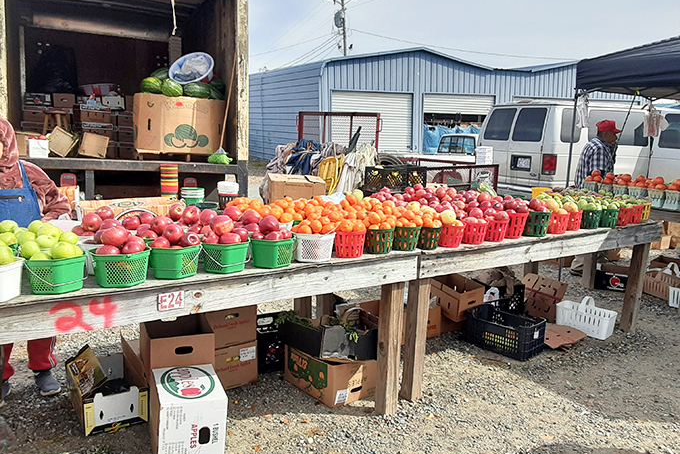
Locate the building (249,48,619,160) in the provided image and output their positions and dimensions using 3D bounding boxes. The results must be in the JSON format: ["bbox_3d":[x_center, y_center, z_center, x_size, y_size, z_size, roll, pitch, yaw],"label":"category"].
[{"bbox_3d":[3.840,-4.854,22.294,14.200,3.780,8.500,-5,13,-27],"label":"building"}]

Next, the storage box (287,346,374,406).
[{"bbox_3d":[-0.057,0.822,3.170,0.315,0.265,0.482,-6,13,-36],"label":"storage box"}]

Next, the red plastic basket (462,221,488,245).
[{"bbox_3d":[0.814,0.024,3.166,0.160,0.133,0.160,4,12,14],"label":"red plastic basket"}]

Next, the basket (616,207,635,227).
[{"bbox_3d":[2.330,-0.092,4.392,0.163,0.147,0.163,-5,12,-32],"label":"basket"}]

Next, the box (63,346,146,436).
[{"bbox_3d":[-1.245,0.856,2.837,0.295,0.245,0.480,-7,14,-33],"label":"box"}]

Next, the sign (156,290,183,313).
[{"bbox_3d":[-0.766,0.341,2.420,0.113,0.076,0.016,-5,13,-27],"label":"sign"}]

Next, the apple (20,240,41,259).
[{"bbox_3d":[-1.319,0.096,2.260,0.080,0.077,0.080,-6,13,-30],"label":"apple"}]

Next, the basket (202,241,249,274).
[{"bbox_3d":[-0.552,0.127,2.544,0.230,0.140,0.205,-7,14,-35],"label":"basket"}]

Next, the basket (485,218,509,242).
[{"bbox_3d":[0.925,0.012,3.175,0.160,0.130,0.160,-5,12,-31],"label":"basket"}]

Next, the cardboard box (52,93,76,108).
[{"bbox_3d":[-3.780,-1.730,7.250,0.265,0.183,0.380,-4,12,-27],"label":"cardboard box"}]

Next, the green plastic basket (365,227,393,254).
[{"bbox_3d":[0.205,0.063,2.785,0.160,0.133,0.160,1,10,0],"label":"green plastic basket"}]

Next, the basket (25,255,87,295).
[{"bbox_3d":[-1.182,0.180,2.205,0.230,0.155,0.245,-5,12,-32],"label":"basket"}]

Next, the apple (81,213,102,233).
[{"bbox_3d":[-1.162,-0.021,2.480,0.090,0.088,0.090,-5,13,-25],"label":"apple"}]

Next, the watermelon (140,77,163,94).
[{"bbox_3d":[-2.221,-1.667,6.250,0.260,0.220,0.240,-3,12,-19],"label":"watermelon"}]

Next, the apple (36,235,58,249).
[{"bbox_3d":[-1.320,0.077,2.390,0.088,0.080,0.088,-5,13,-26],"label":"apple"}]

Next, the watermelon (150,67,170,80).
[{"bbox_3d":[-2.030,-1.719,6.100,0.300,0.205,0.220,-1,11,-15],"label":"watermelon"}]

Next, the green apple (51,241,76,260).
[{"bbox_3d":[-1.022,0.090,1.960,0.093,0.082,0.093,-2,11,-17],"label":"green apple"}]

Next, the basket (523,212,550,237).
[{"bbox_3d":[1.417,-0.021,3.796,0.168,0.158,0.168,-5,12,-32],"label":"basket"}]

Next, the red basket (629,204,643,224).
[{"bbox_3d":[2.491,-0.109,4.517,0.163,0.147,0.163,-5,12,-32],"label":"red basket"}]

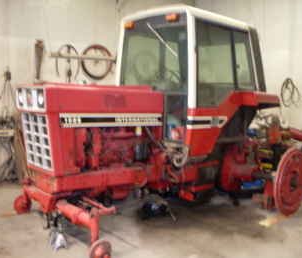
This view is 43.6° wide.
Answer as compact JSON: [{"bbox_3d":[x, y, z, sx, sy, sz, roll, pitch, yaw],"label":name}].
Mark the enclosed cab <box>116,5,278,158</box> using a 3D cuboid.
[{"bbox_3d":[0.670,-0.614,5.282,1.869,1.688,1.478,-2,6,-41],"label":"enclosed cab"}]

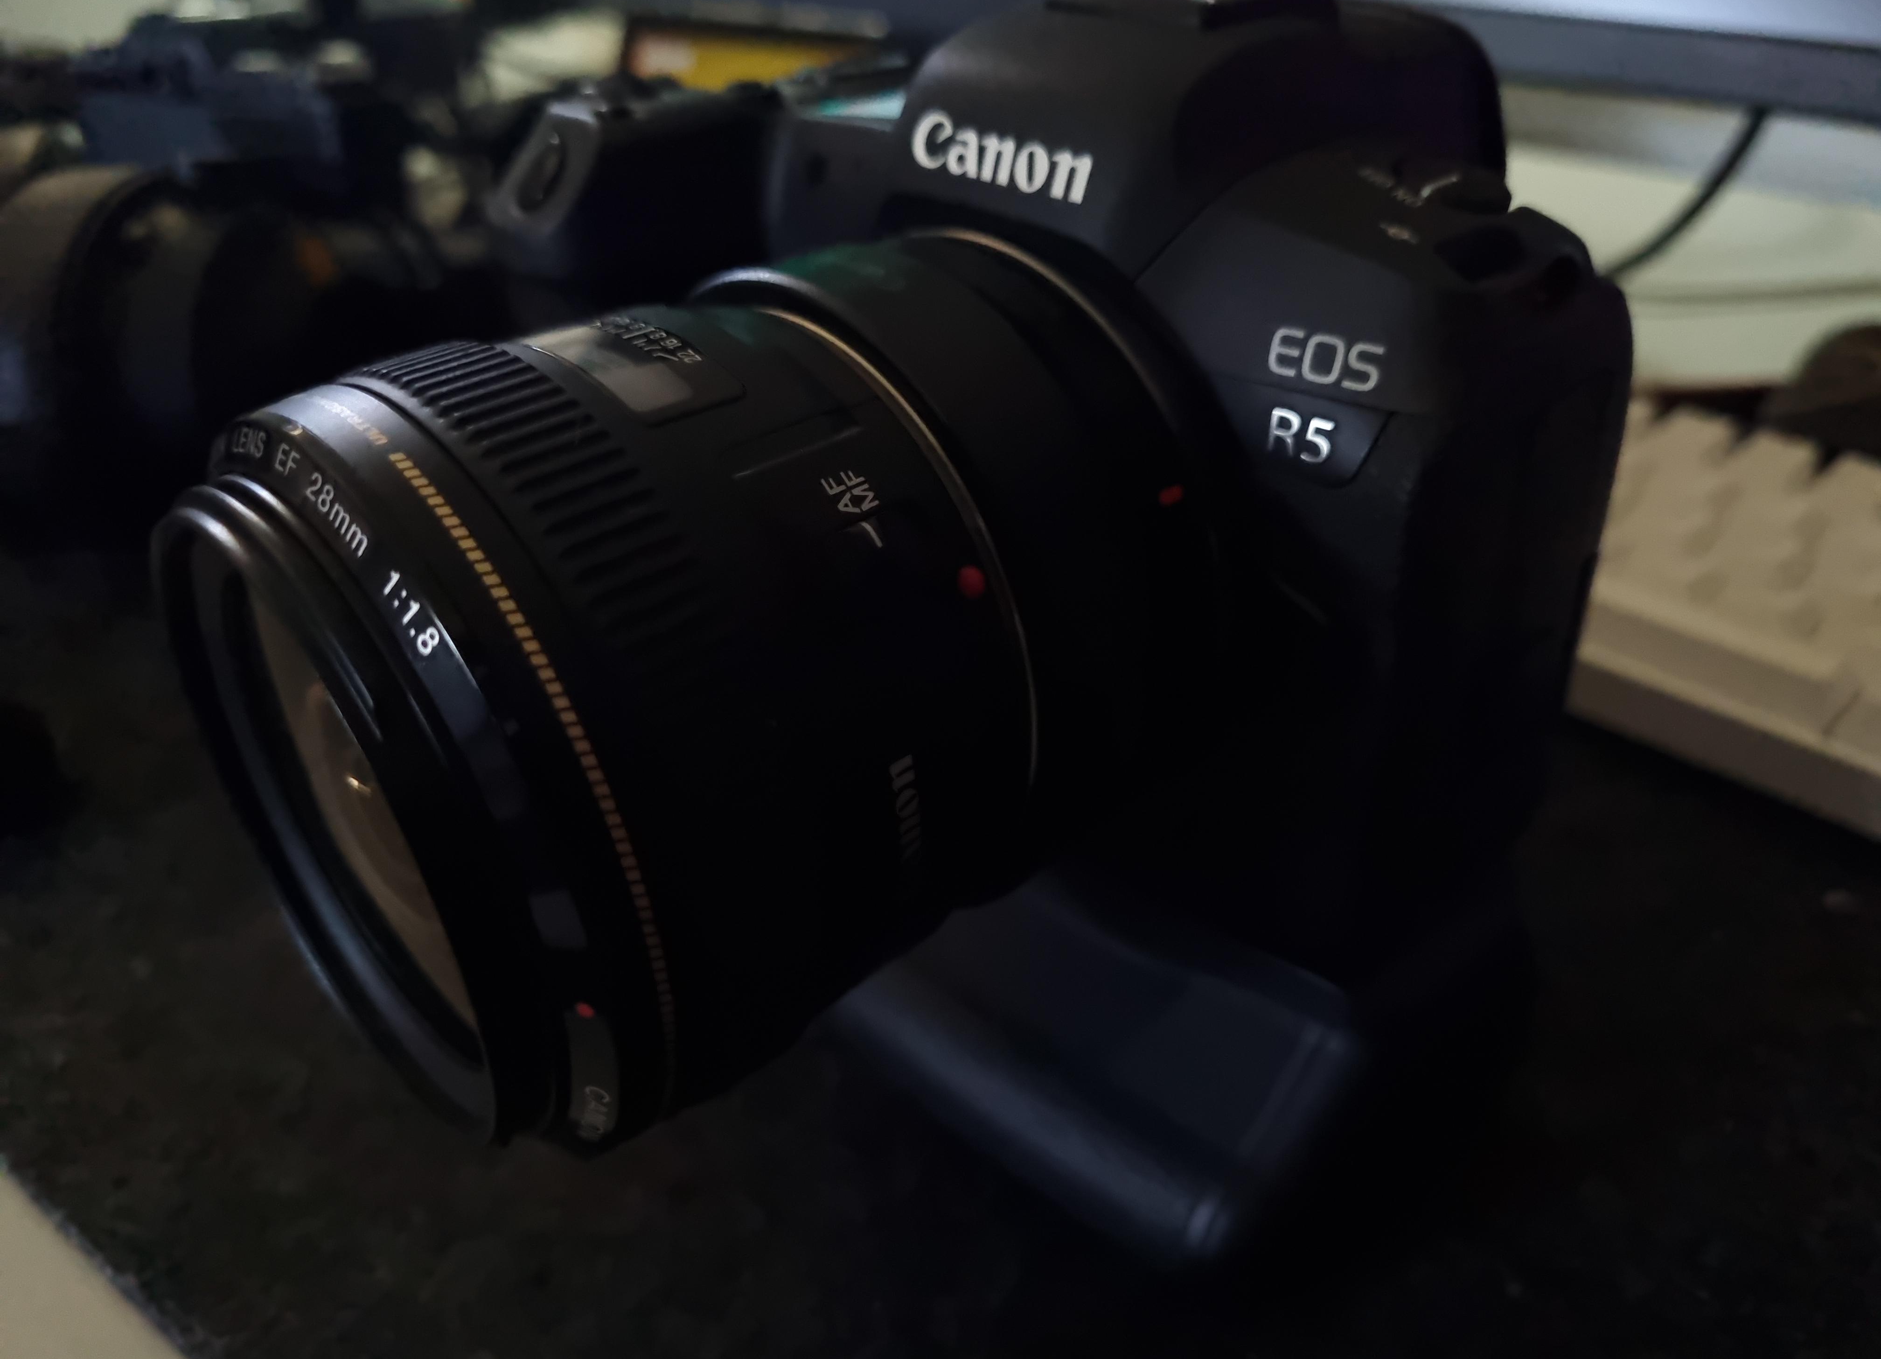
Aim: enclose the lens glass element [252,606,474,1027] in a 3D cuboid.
[{"bbox_3d":[-0.049,0.011,0.126,0.010,0.048,0.048,-28,41,-34],"label":"lens glass element"}]

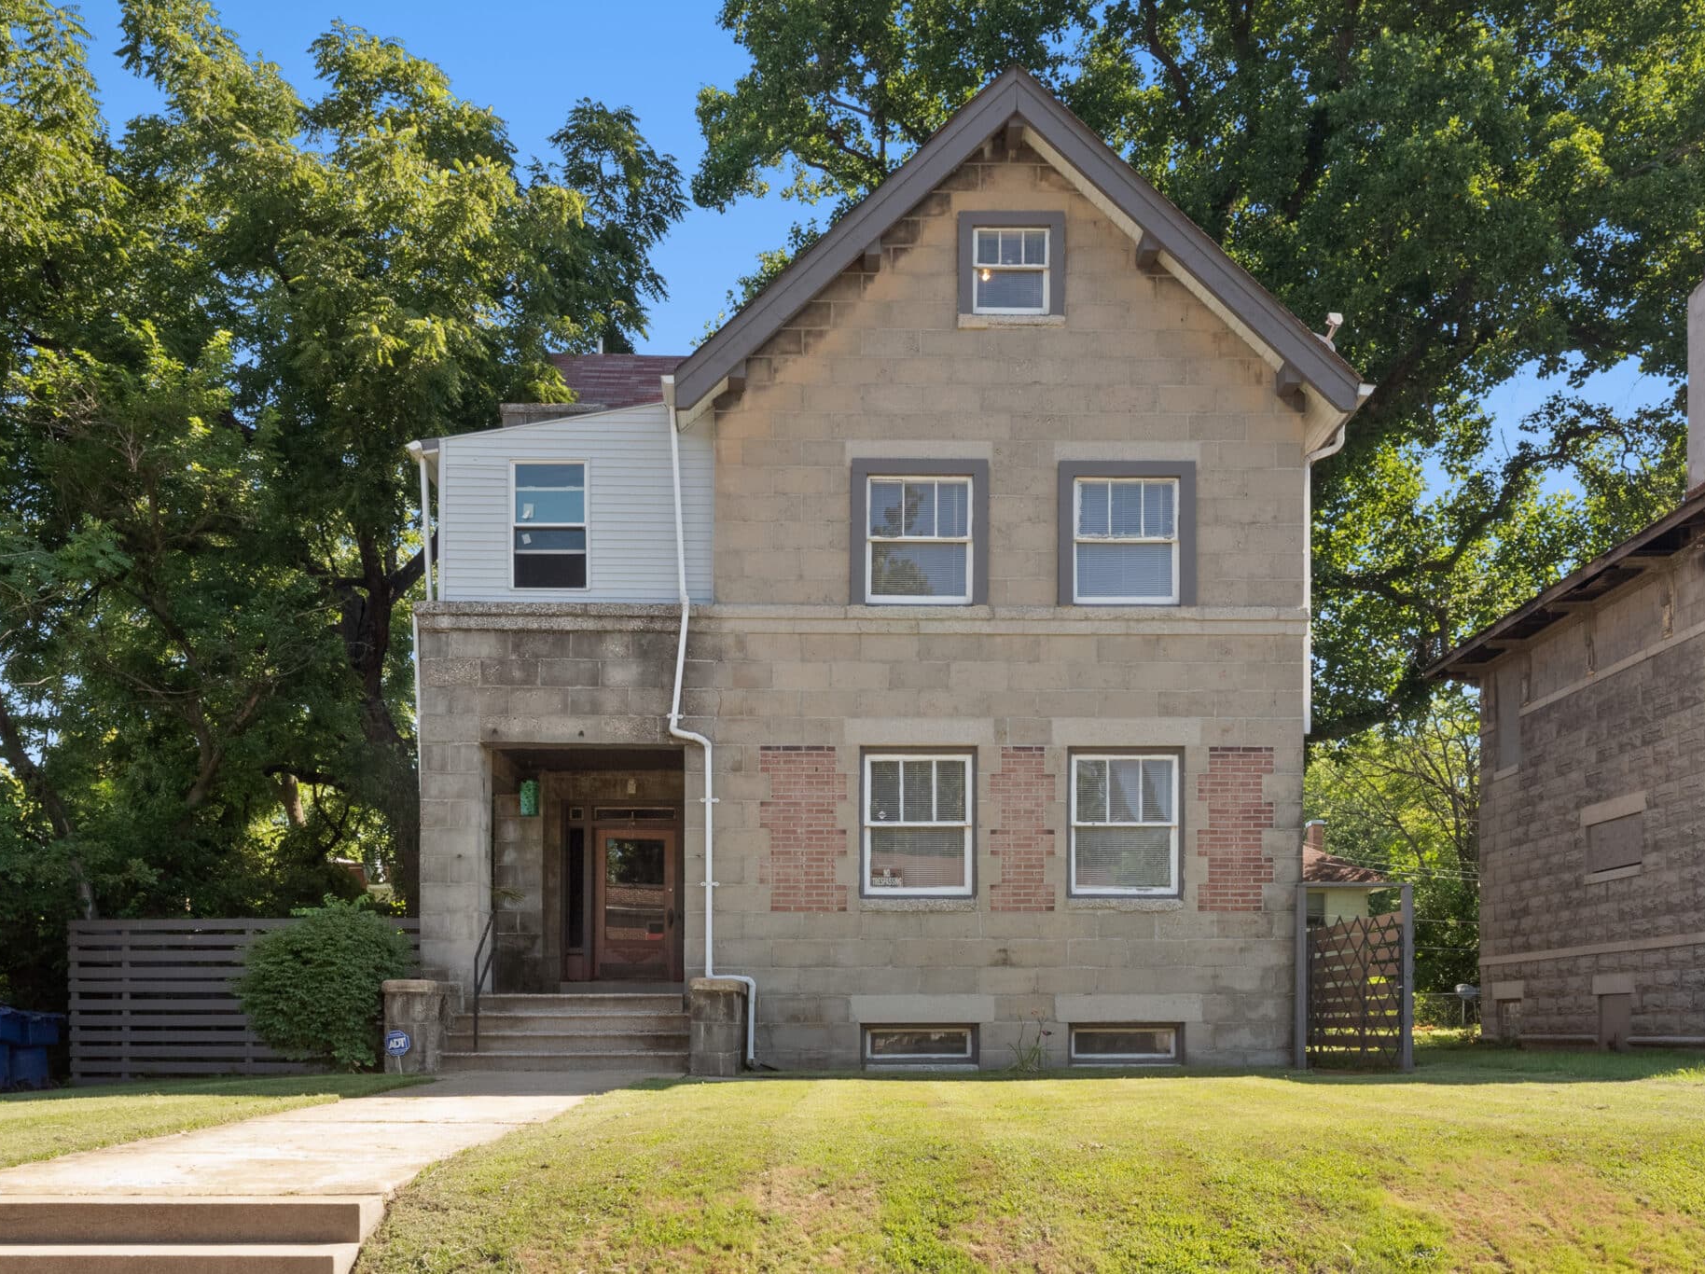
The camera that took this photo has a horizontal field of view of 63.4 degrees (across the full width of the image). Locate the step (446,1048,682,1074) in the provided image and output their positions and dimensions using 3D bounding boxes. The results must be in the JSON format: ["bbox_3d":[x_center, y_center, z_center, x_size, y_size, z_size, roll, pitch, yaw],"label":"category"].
[{"bbox_3d":[-3.040,4.500,14.700,2.620,0.200,0.320,0,0,0],"label":"step"}]

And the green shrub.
[{"bbox_3d":[-5.740,3.740,15.000,1.840,1.860,1.700,0,0,0],"label":"green shrub"}]

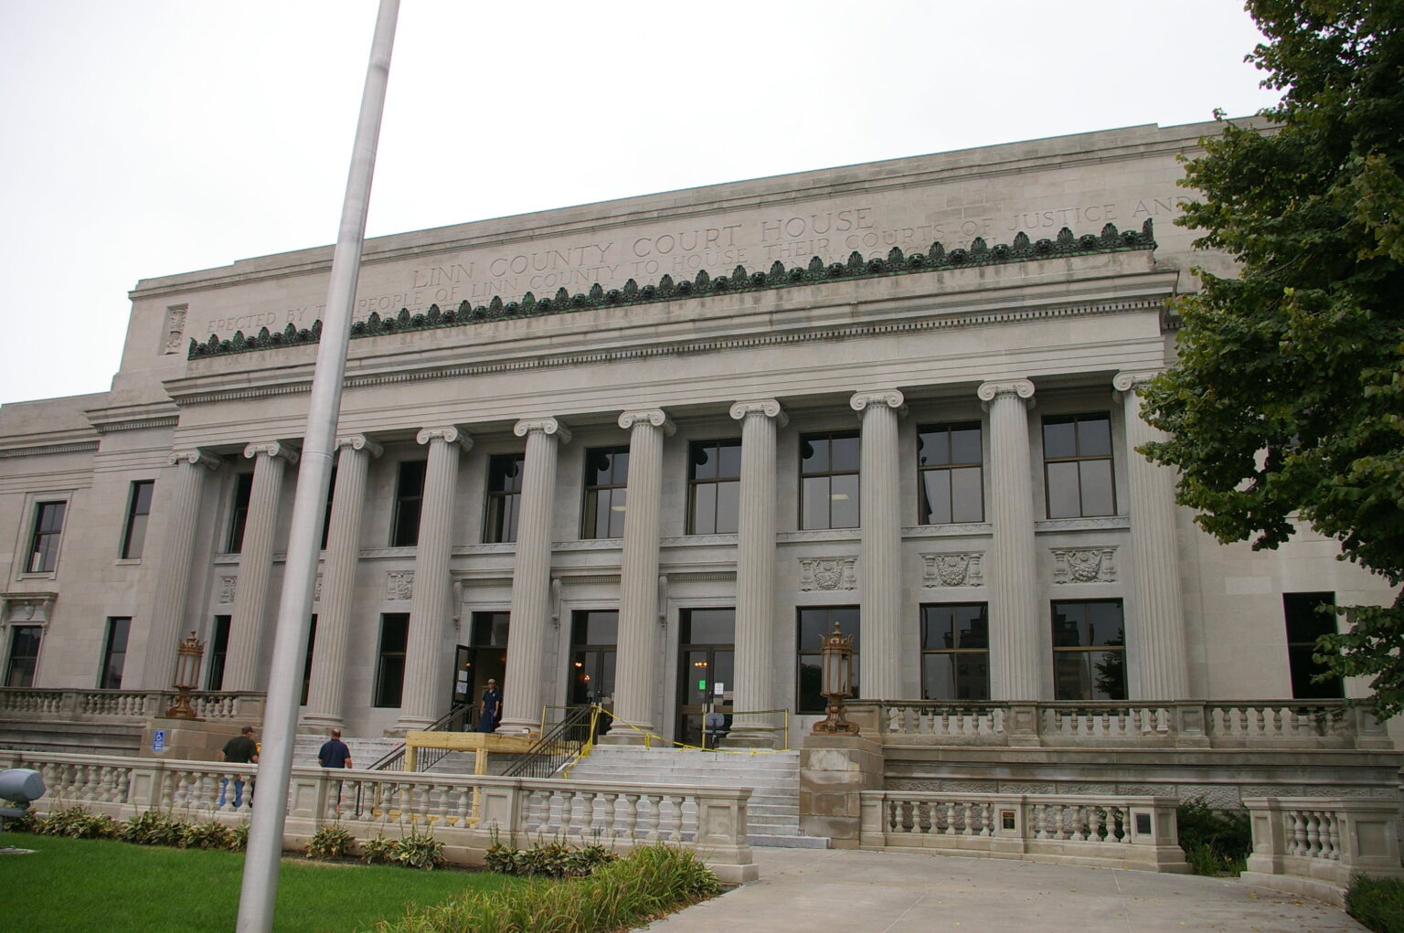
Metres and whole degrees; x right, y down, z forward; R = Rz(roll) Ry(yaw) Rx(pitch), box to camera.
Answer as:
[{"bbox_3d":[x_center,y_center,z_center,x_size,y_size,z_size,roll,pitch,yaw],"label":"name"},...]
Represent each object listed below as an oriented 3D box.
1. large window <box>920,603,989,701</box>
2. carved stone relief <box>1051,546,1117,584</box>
[{"bbox_3d":[6.163,4.663,25.512,1.660,2.747,0.150,-4,-16,18],"label":"large window"},{"bbox_3d":[8.843,2.293,24.247,1.520,0.869,0.153,-4,-18,18],"label":"carved stone relief"}]

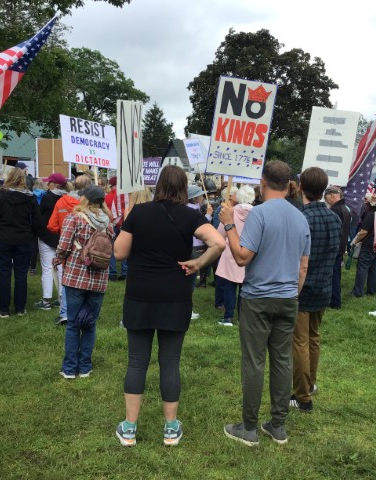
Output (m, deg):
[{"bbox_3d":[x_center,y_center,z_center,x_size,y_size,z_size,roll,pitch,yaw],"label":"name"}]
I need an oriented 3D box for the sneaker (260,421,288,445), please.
[{"bbox_3d":[0.561,1.235,3.775,0.105,0.110,0.280,1,5,-22],"label":"sneaker"}]

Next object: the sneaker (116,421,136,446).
[{"bbox_3d":[-0.399,1.197,3.644,0.105,0.115,0.280,2,5,-16],"label":"sneaker"}]

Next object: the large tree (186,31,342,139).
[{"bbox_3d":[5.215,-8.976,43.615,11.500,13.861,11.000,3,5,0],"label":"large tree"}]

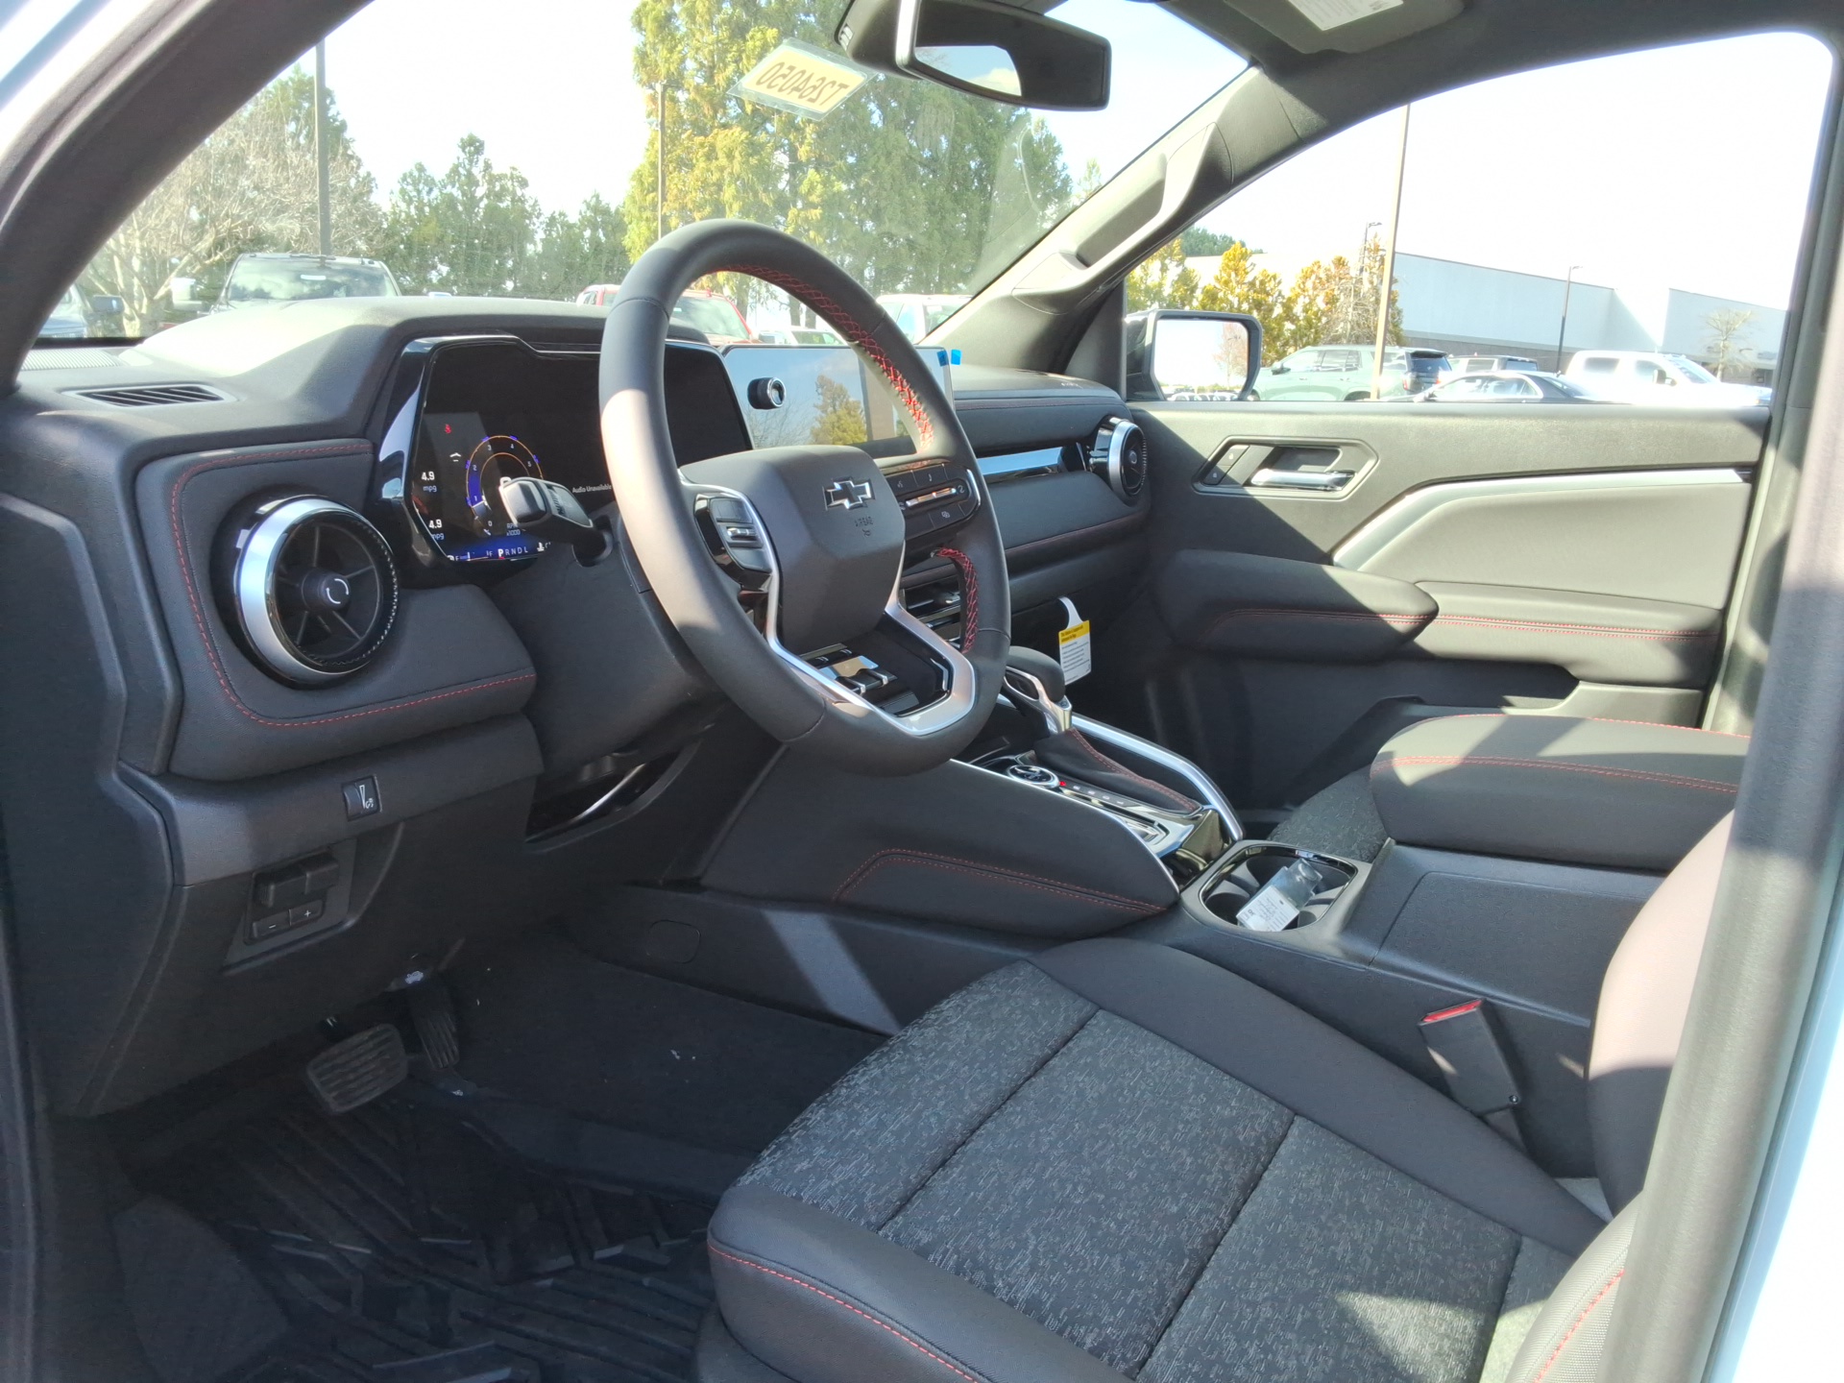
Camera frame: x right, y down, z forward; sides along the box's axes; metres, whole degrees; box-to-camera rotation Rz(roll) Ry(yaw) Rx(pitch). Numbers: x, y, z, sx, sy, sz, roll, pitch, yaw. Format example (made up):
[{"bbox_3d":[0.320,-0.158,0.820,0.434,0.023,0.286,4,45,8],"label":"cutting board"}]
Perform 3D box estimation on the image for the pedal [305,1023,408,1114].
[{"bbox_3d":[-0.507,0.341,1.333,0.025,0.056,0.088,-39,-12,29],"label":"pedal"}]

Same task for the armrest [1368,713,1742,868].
[{"bbox_3d":[0.517,0.071,1.096,0.320,0.080,0.200,6,11,30],"label":"armrest"}]

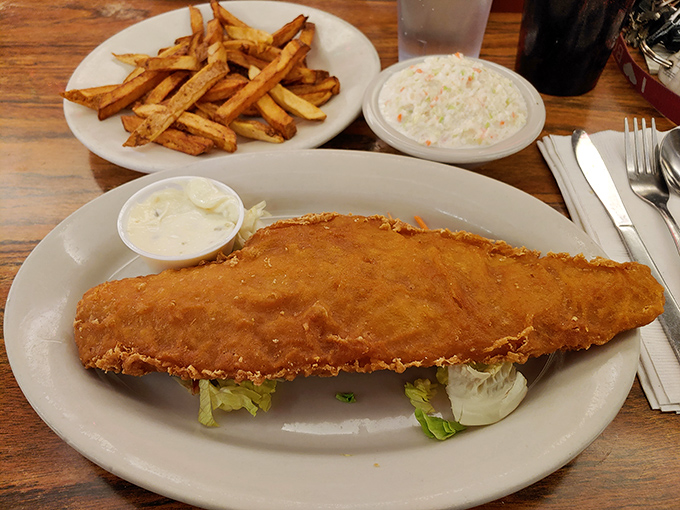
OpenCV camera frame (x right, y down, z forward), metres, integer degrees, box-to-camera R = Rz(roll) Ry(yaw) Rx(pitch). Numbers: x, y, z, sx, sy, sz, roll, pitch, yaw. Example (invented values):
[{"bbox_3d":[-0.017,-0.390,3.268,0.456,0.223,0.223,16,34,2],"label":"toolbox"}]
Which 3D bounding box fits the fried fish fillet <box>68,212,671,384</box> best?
[{"bbox_3d":[0.015,0.018,0.256,0.300,0.036,0.093,-2,51,-1],"label":"fried fish fillet"}]

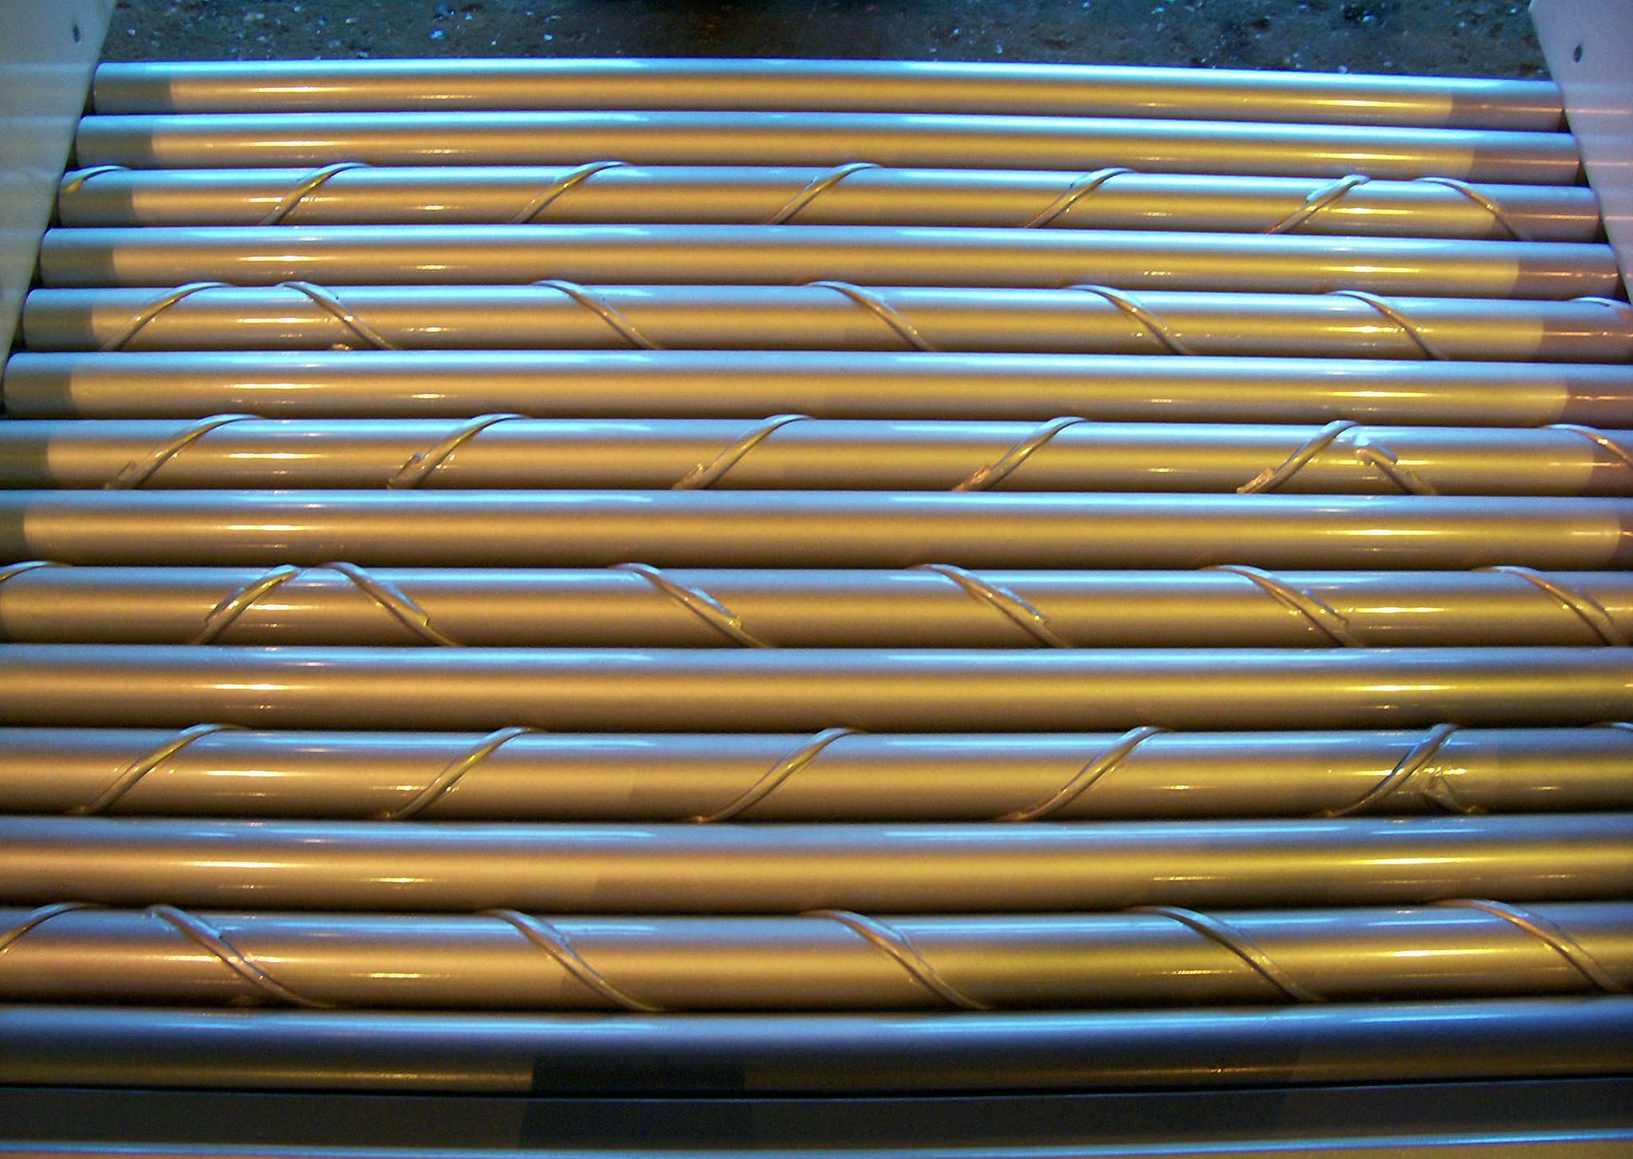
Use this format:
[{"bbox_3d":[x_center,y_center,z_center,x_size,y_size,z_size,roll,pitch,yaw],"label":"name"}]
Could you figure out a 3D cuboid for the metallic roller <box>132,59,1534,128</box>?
[{"bbox_3d":[0.016,-0.373,1.232,1.135,0.051,0.051,0,61,-2],"label":"metallic roller"}]

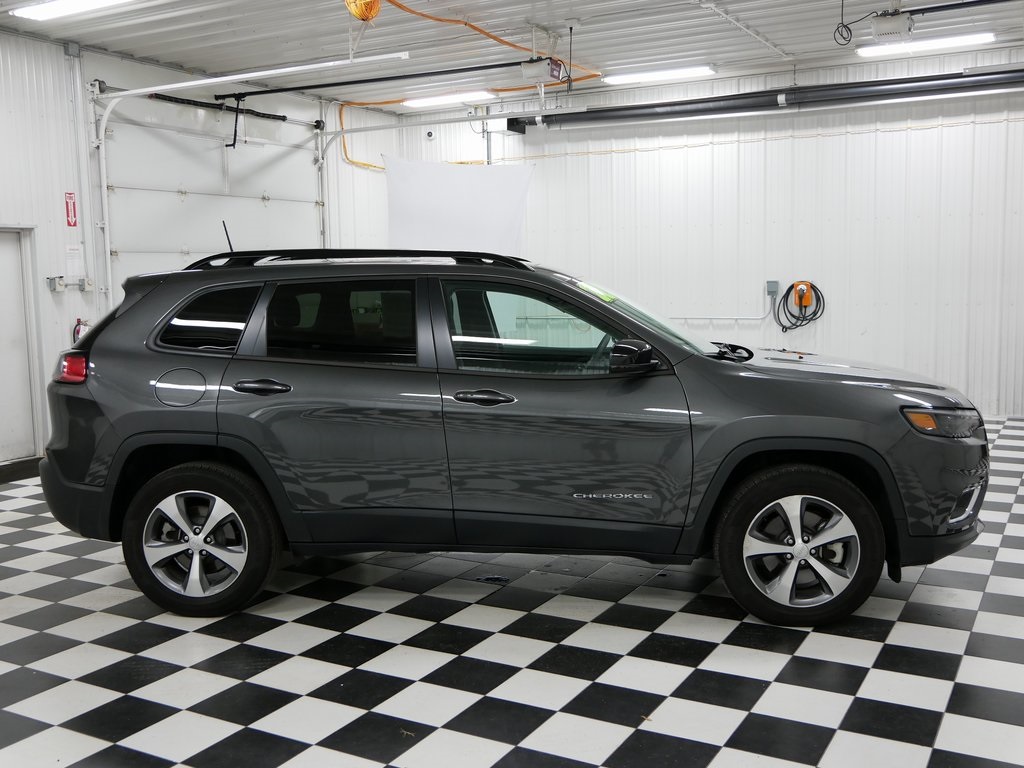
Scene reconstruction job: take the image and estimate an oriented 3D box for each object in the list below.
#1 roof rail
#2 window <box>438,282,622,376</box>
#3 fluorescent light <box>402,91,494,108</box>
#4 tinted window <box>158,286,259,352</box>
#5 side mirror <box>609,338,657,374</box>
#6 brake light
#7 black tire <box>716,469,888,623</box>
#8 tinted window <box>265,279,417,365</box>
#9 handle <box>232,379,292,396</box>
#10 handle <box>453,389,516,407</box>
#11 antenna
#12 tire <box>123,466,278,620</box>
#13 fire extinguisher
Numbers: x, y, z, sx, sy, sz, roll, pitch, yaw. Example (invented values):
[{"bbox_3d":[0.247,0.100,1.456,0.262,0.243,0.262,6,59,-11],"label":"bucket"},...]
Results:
[{"bbox_3d":[-0.726,-0.576,4.676,1.650,0.105,0.060,1,6,6],"label":"roof rail"},{"bbox_3d":[0.081,-0.253,4.490,0.800,0.430,0.050,0,-13,6],"label":"window"},{"bbox_3d":[-0.778,-3.540,12.495,1.240,0.080,0.180,2,7,29],"label":"fluorescent light"},{"bbox_3d":[-1.397,-0.294,4.645,0.440,0.325,0.045,0,-17,11],"label":"tinted window"},{"bbox_3d":[0.517,-0.116,4.258,0.200,0.145,0.240,0,6,7],"label":"side mirror"},{"bbox_3d":[-2.054,-0.083,4.730,0.250,0.145,0.230,0,6,6],"label":"brake light"},{"bbox_3d":[1.254,0.694,4.431,0.720,0.710,0.225,0,6,6],"label":"black tire"},{"bbox_3d":[-0.764,-0.276,4.568,0.690,0.405,0.040,0,-16,7],"label":"tinted window"},{"bbox_3d":[-1.114,0.016,4.508,0.268,0.072,0.055,0,6,7],"label":"handle"},{"bbox_3d":[-0.119,0.059,4.396,0.275,0.075,0.055,0,6,6],"label":"handle"},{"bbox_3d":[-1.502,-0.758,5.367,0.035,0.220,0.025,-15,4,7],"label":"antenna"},{"bbox_3d":[-1.439,0.716,4.709,0.720,0.715,0.230,0,6,7],"label":"tire"},{"bbox_3d":[-4.088,-0.387,9.615,0.150,0.480,0.180,2,7,29],"label":"fire extinguisher"}]

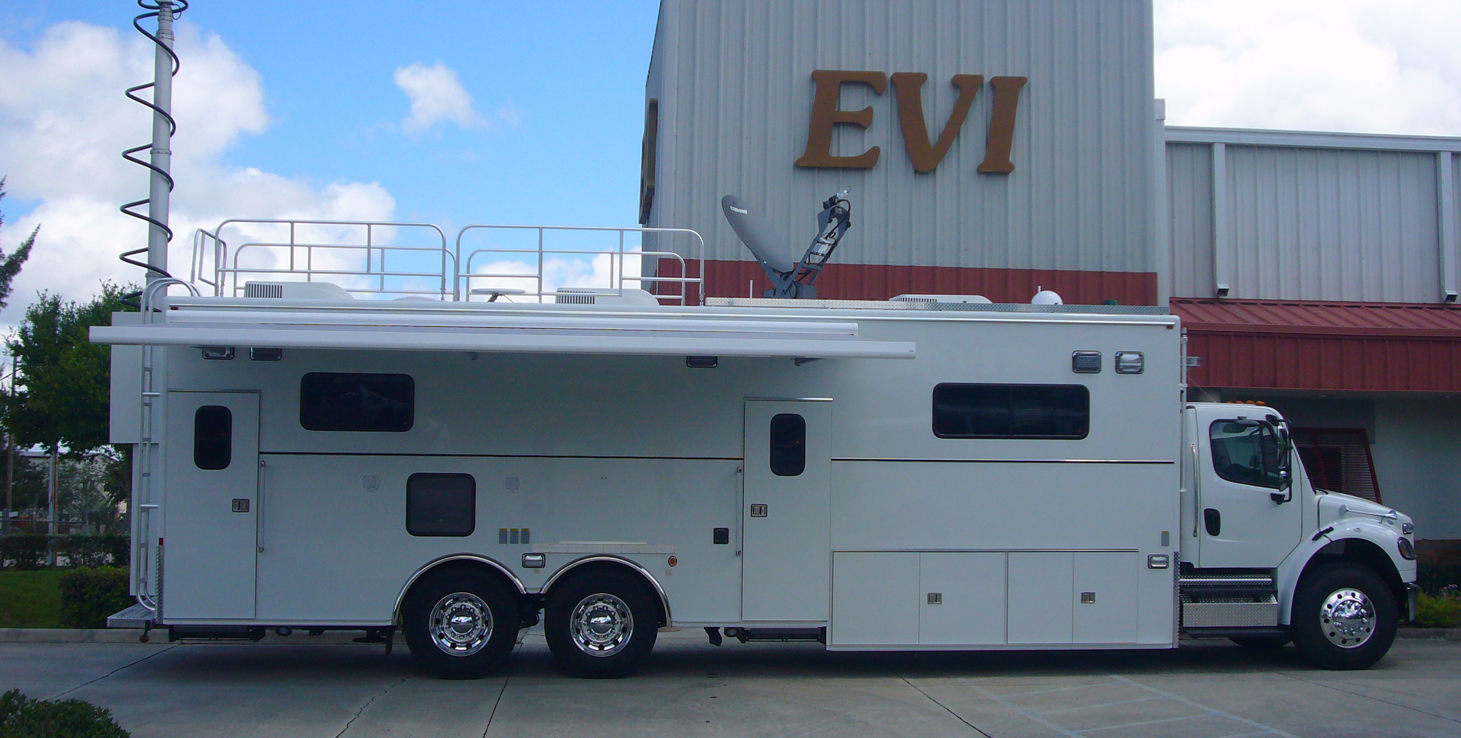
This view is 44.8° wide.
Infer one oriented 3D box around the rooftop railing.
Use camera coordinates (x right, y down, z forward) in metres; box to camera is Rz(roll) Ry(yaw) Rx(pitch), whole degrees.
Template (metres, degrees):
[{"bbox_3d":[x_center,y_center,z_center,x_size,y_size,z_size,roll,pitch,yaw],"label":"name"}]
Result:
[{"bbox_3d":[-2.690,-0.926,17.490,4.780,0.790,1.800,1,-4,-5],"label":"rooftop railing"}]

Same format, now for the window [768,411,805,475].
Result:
[{"bbox_3d":[0.550,0.729,16.961,0.360,0.610,0.050,1,-4,-7],"label":"window"}]

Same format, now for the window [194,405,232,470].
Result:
[{"bbox_3d":[-4.746,0.631,16.269,0.343,0.591,0.060,1,-4,-5],"label":"window"}]

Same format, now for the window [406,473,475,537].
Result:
[{"bbox_3d":[-2.677,1.258,16.409,0.637,0.588,0.060,1,-4,-5],"label":"window"}]

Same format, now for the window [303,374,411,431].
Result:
[{"bbox_3d":[-3.450,0.307,16.401,1.042,0.541,0.060,1,-4,-5],"label":"window"}]

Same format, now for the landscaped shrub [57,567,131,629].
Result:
[{"bbox_3d":[-6.980,2.570,20.200,1.100,0.700,0.900,1,-4,-5],"label":"landscaped shrub"}]

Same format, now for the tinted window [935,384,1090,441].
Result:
[{"bbox_3d":[2.680,0.405,16.927,1.530,0.531,0.060,1,-4,-5],"label":"tinted window"}]

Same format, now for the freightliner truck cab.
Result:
[{"bbox_3d":[5.425,1.702,18.342,2.500,2.580,2.450,1,-4,-5],"label":"freightliner truck cab"}]

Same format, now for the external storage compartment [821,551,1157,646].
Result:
[{"bbox_3d":[2.443,2.223,17.335,3.100,0.930,0.500,1,-4,-7],"label":"external storage compartment"}]

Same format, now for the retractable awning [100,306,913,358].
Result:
[{"bbox_3d":[-1.830,-0.310,15.341,6.500,0.560,2.740,1,-4,-7],"label":"retractable awning"}]

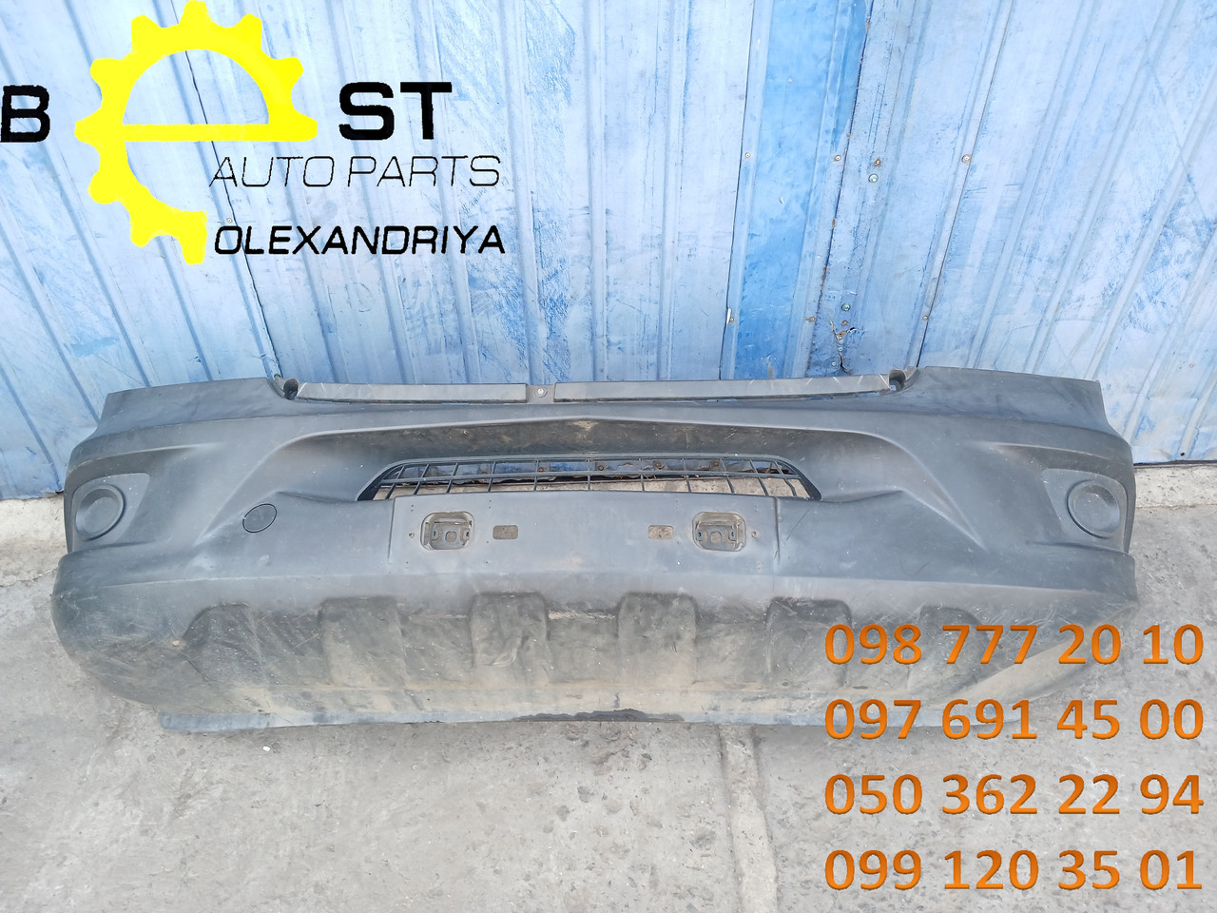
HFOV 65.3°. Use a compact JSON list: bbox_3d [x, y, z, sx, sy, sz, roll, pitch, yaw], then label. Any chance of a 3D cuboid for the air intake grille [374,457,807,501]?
[{"bbox_3d":[-0.031,0.041,1.530,0.740,0.095,0.075,-1,33,0],"label":"air intake grille"}]

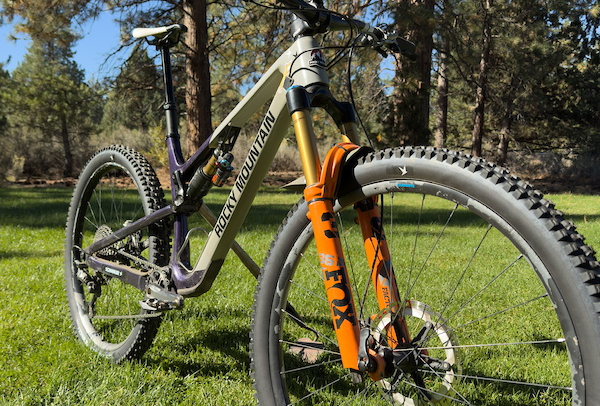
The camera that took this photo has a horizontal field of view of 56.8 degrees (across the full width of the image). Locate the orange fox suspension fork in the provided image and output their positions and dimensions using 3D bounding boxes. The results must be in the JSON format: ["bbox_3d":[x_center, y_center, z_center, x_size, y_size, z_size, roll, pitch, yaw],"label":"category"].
[{"bbox_3d":[0.112,0.032,1.060,0.188,0.584,0.106,6,-23,-44],"label":"orange fox suspension fork"}]

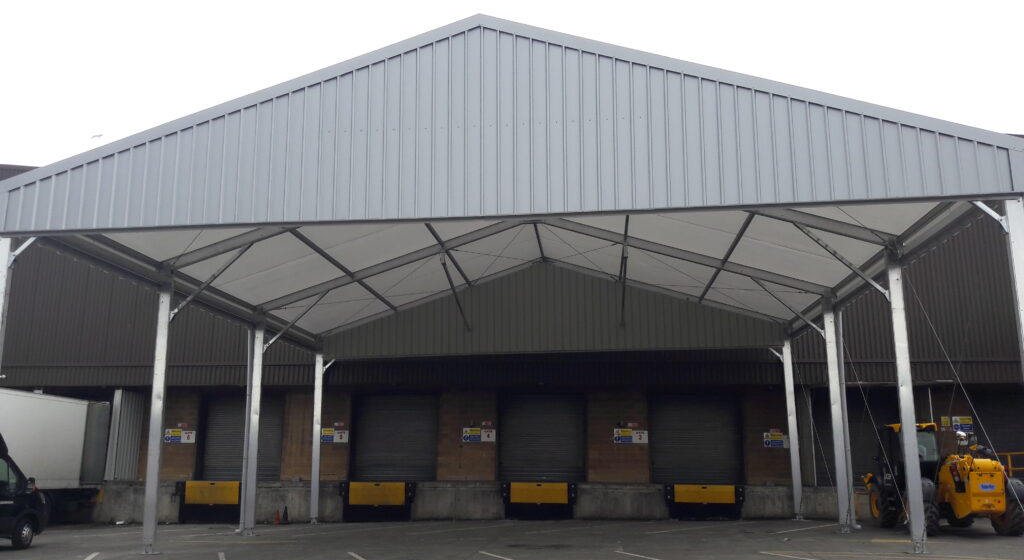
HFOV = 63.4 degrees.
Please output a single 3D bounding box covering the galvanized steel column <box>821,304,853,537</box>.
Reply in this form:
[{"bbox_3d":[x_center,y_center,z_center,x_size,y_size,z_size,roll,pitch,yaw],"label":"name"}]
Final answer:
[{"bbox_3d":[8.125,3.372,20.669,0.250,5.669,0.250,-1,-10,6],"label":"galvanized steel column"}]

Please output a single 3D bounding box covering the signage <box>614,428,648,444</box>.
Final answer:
[{"bbox_3d":[3.747,4.907,25.971,1.050,0.500,0.040,-2,-13,6],"label":"signage"}]

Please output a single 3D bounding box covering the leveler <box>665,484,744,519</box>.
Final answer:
[{"bbox_3d":[5.899,6.818,25.383,2.420,1.080,0.500,-2,-13,6],"label":"leveler"}]

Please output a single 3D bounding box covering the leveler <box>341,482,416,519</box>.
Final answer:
[{"bbox_3d":[-4.286,7.085,26.493,2.450,1.120,0.500,-2,-13,6],"label":"leveler"}]

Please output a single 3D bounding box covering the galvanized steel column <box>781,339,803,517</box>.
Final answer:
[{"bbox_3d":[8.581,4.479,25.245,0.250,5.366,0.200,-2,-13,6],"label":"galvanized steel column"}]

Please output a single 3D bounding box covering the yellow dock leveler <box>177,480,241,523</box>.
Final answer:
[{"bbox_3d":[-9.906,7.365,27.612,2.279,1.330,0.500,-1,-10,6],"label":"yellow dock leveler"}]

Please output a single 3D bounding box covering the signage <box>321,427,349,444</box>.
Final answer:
[{"bbox_3d":[-5.828,5.077,27.044,1.030,0.500,0.040,-2,-13,6],"label":"signage"}]

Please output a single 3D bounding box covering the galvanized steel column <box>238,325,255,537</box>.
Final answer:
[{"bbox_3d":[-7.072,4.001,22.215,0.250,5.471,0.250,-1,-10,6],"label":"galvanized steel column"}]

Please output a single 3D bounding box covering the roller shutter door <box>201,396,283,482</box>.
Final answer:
[{"bbox_3d":[-9.186,5.377,28.082,2.960,2.825,0.120,-1,-10,6],"label":"roller shutter door"}]

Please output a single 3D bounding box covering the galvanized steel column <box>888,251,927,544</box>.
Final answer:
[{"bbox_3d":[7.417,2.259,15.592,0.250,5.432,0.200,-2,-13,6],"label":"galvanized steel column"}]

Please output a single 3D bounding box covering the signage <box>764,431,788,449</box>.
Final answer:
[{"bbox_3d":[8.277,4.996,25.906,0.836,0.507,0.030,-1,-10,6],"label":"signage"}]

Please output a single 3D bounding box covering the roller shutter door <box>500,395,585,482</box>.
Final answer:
[{"bbox_3d":[0.991,5.148,27.014,2.804,2.798,0.120,-1,-10,6],"label":"roller shutter door"}]

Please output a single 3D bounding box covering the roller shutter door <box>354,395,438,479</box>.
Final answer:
[{"bbox_3d":[-3.865,5.229,27.528,2.911,2.819,0.120,-1,-10,6],"label":"roller shutter door"}]

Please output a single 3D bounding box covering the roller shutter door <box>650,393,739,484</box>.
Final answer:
[{"bbox_3d":[5.765,4.997,25.950,2.800,2.820,0.200,-2,-13,6],"label":"roller shutter door"}]

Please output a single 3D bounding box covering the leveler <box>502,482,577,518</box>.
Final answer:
[{"bbox_3d":[0.861,6.933,25.925,2.330,1.120,0.500,-2,-13,6],"label":"leveler"}]

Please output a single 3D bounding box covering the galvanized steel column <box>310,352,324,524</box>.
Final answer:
[{"bbox_3d":[-6.343,5.091,26.993,0.230,5.454,0.230,-1,-10,6],"label":"galvanized steel column"}]

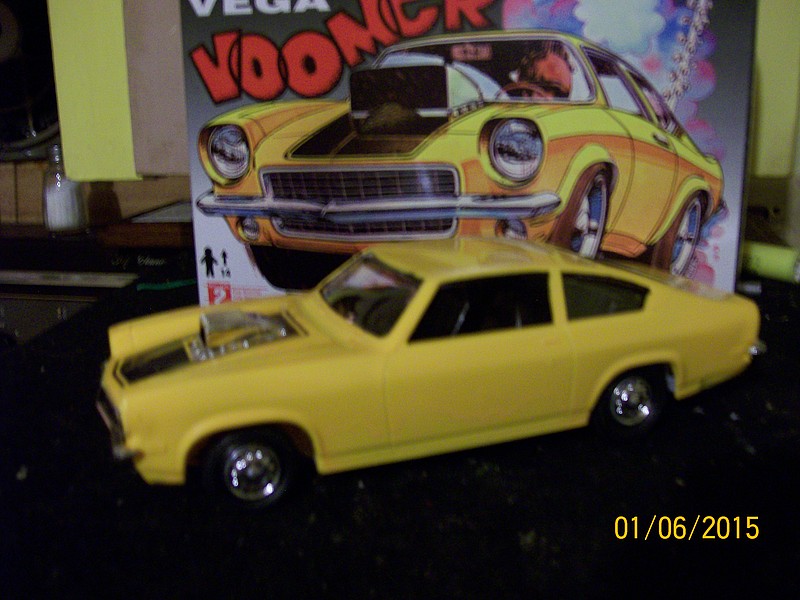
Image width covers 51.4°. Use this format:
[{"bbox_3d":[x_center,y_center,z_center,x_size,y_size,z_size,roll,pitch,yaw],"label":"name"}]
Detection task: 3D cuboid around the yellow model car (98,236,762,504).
[{"bbox_3d":[0.009,0.010,0.223,0.173,0.051,0.066,-7,15,-20],"label":"yellow model car"}]

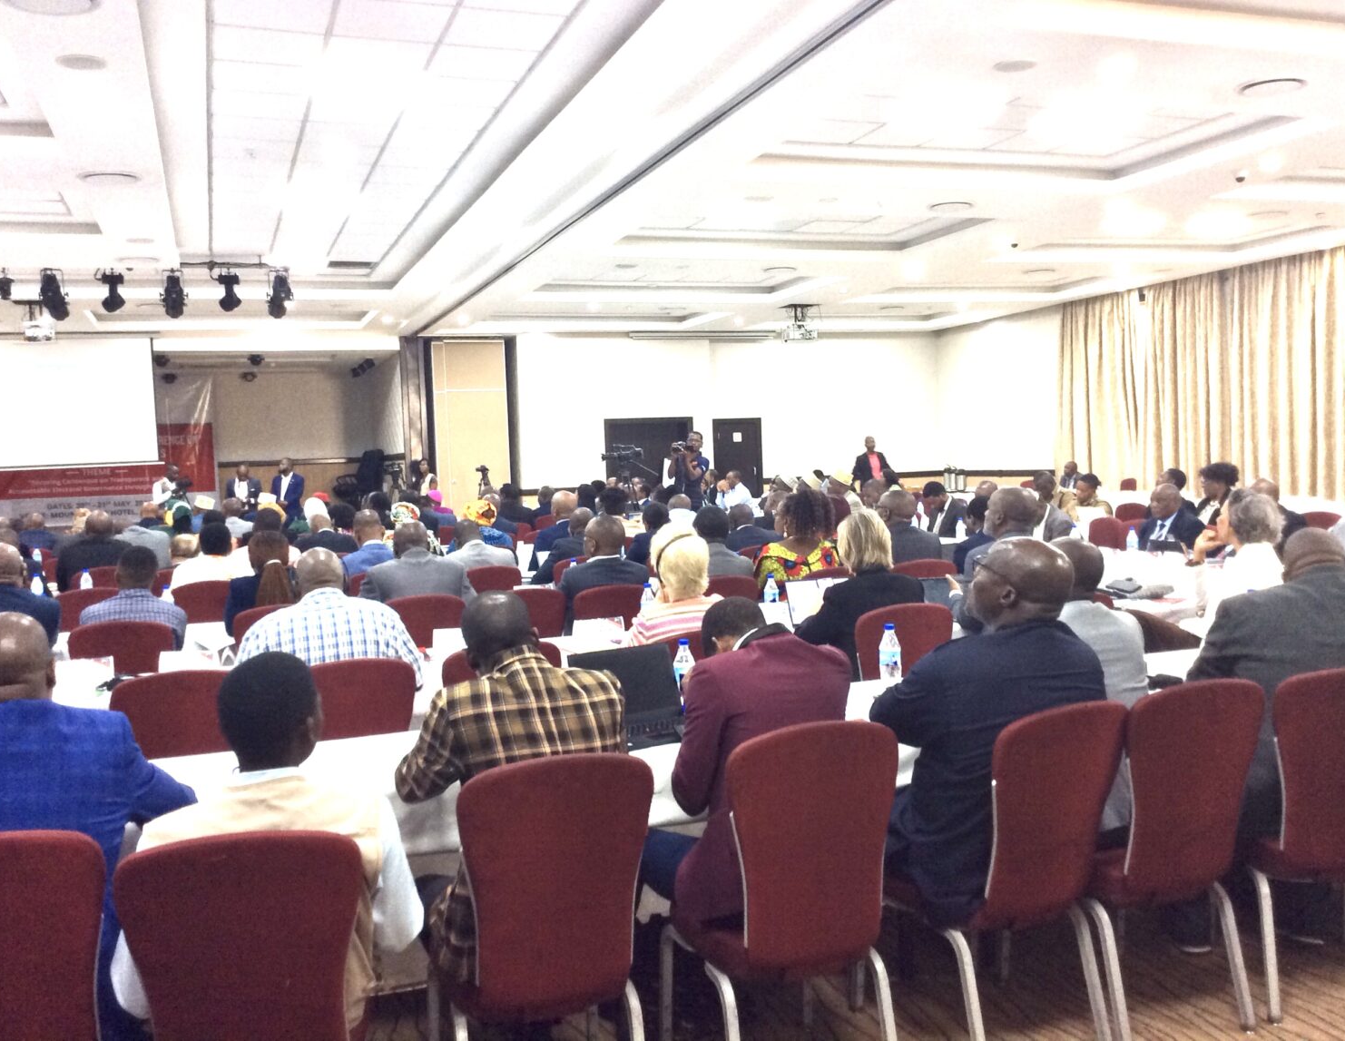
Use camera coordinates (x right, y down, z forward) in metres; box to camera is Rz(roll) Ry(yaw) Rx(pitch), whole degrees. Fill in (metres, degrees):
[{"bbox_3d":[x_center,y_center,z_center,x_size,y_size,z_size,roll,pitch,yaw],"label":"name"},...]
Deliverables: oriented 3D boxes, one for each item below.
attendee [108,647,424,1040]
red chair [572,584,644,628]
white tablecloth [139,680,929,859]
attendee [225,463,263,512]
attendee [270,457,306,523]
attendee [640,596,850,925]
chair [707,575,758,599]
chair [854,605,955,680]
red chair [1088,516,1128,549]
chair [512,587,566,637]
[{"bbox_3d":[-0.854,0.874,2.763,0.600,1.220,0.760,-3,3,-17],"label":"attendee"},{"bbox_3d":[-0.368,0.775,6.833,0.445,0.910,0.570,-3,3,-20],"label":"red chair"},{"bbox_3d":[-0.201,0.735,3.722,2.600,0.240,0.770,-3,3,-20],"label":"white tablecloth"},{"bbox_3d":[-5.904,0.073,17.831,0.520,1.720,0.340,-3,3,-20],"label":"attendee"},{"bbox_3d":[-5.236,0.053,17.500,0.540,1.770,0.380,-2,3,-6],"label":"attendee"},{"bbox_3d":[0.168,0.786,3.378,0.600,1.180,0.820,-3,3,-26],"label":"attendee"},{"bbox_3d":[0.177,0.744,7.063,0.445,0.910,0.570,-3,3,-20],"label":"chair"},{"bbox_3d":[0.859,0.792,5.447,0.445,0.910,0.570,-3,3,-20],"label":"chair"},{"bbox_3d":[3.437,0.444,10.814,0.570,0.910,0.445,-3,3,-20],"label":"red chair"},{"bbox_3d":[-0.855,0.798,6.951,0.470,0.920,0.580,-3,3,-20],"label":"chair"}]

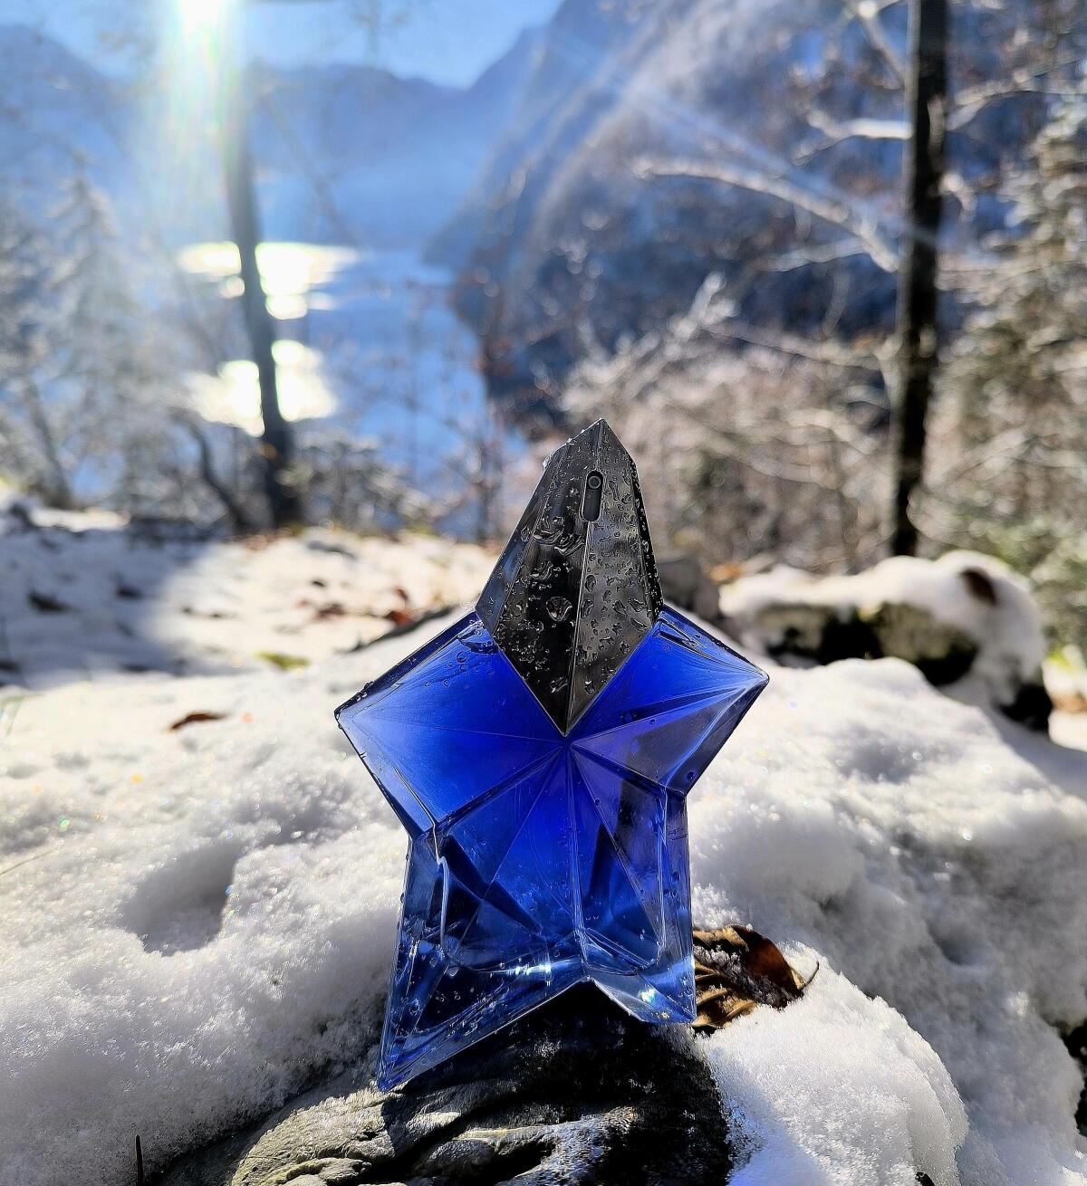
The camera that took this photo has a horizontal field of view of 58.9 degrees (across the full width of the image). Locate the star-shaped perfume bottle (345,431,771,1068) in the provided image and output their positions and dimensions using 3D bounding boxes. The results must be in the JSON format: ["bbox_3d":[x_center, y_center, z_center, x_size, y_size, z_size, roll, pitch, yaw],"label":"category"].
[{"bbox_3d":[0.003,0.038,0.212,0.096,0.153,0.041,-3,21,-19],"label":"star-shaped perfume bottle"}]

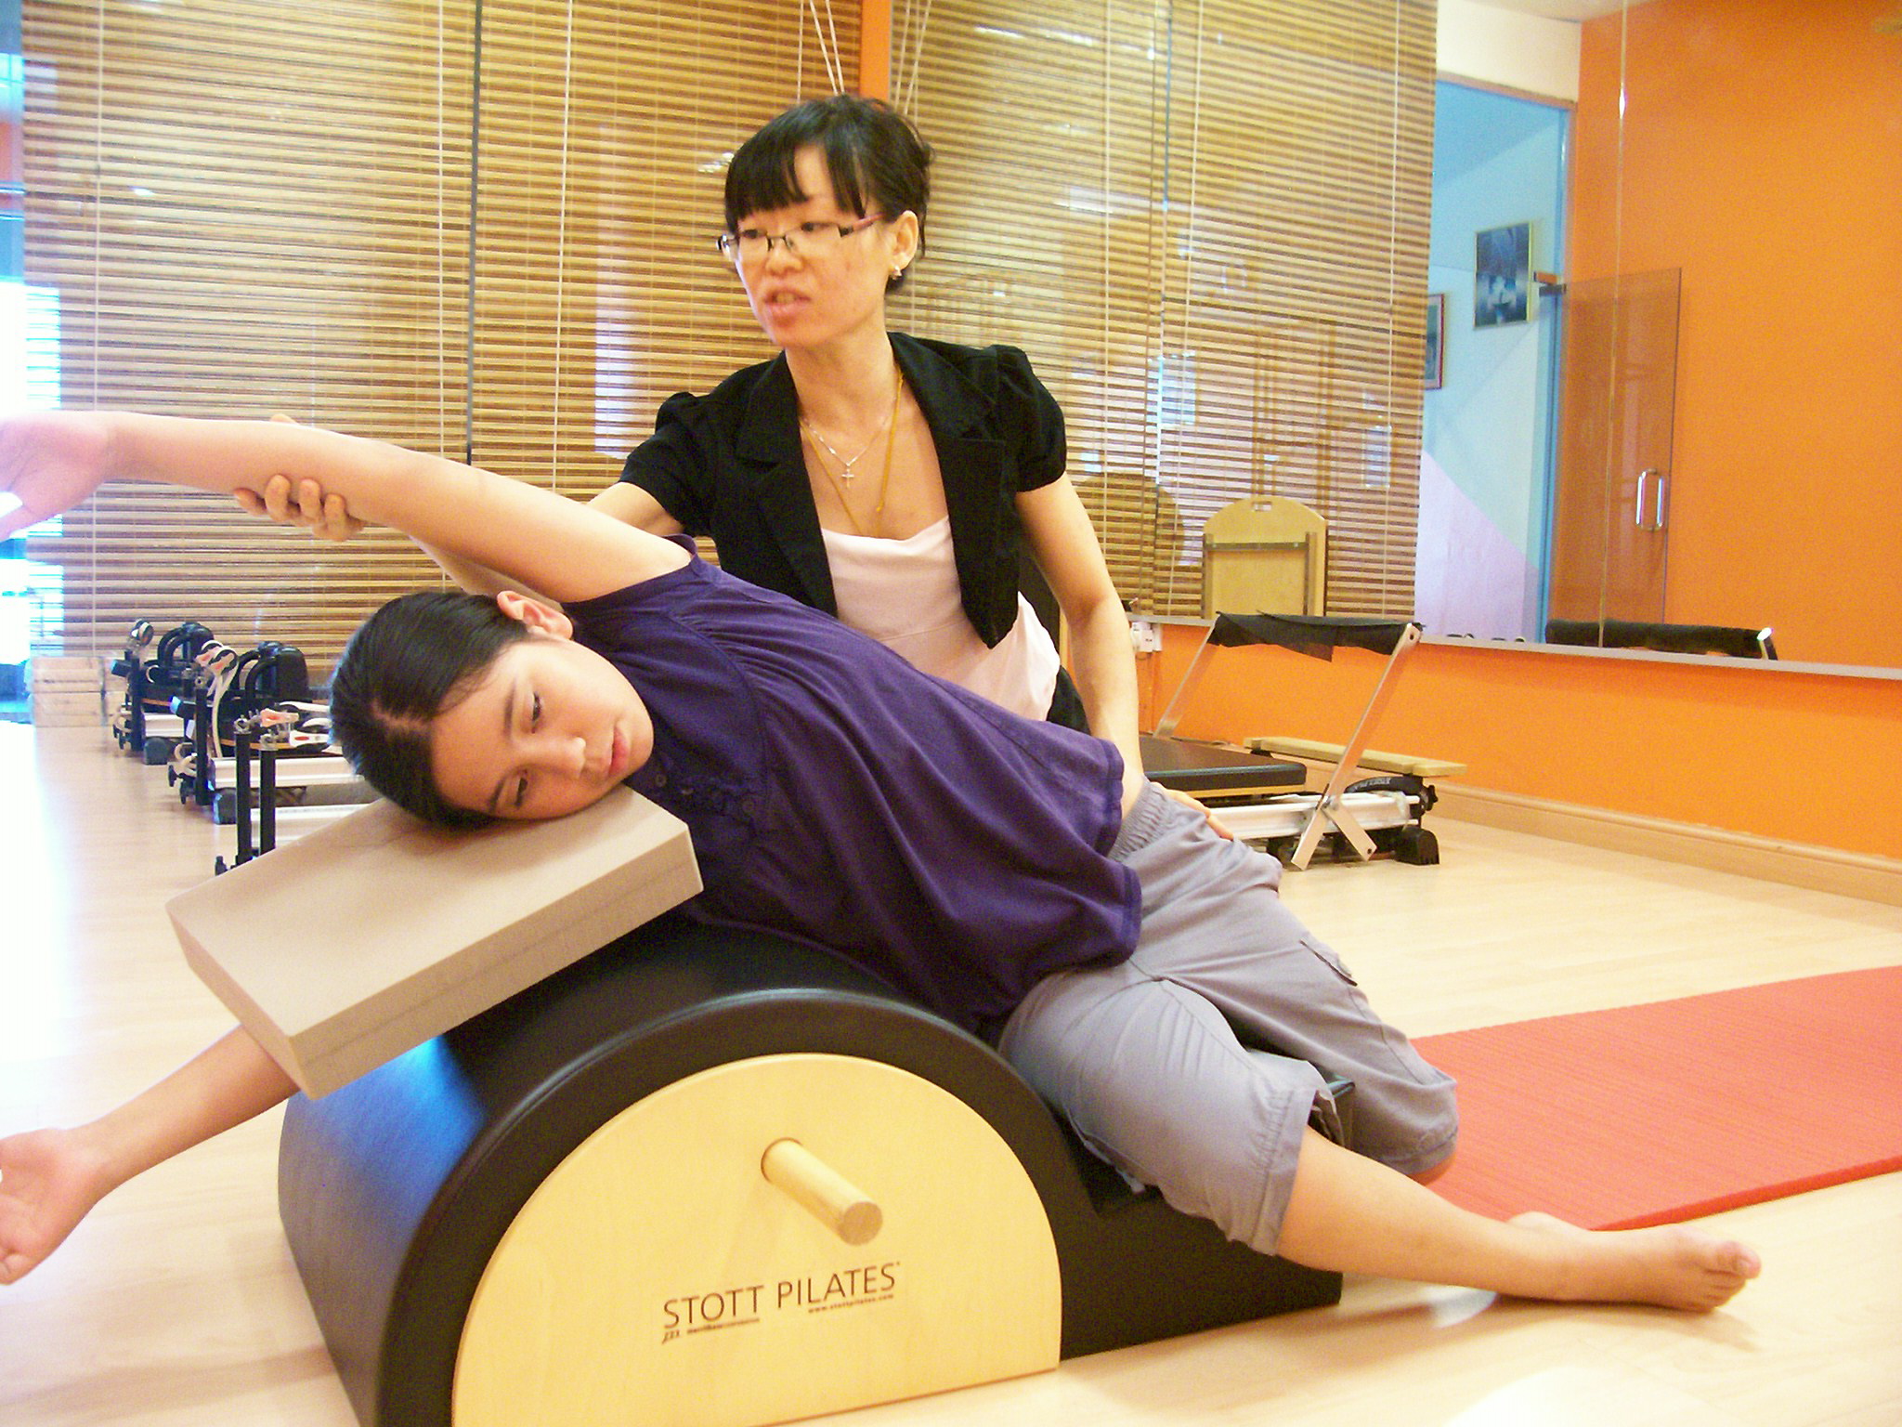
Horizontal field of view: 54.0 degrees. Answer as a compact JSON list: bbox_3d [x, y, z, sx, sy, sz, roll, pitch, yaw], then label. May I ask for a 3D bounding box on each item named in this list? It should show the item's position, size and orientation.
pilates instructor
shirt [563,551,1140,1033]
[{"bbox_3d":[-0.190,-0.074,1.900,0.820,1.100,0.720,1,5,12],"label":"pilates instructor"},{"bbox_3d":[-0.091,0.071,1.570,0.490,0.360,0.240,26,-3,-26],"label":"shirt"}]

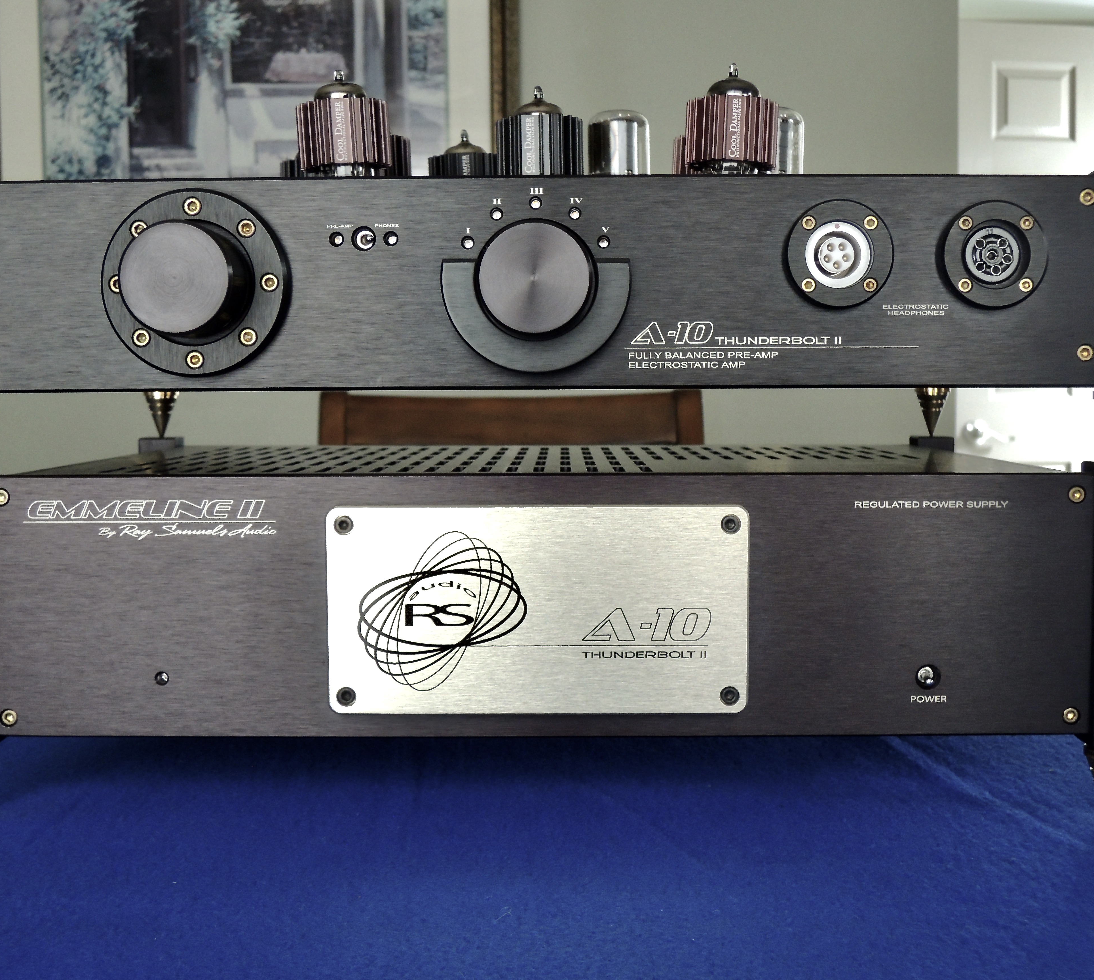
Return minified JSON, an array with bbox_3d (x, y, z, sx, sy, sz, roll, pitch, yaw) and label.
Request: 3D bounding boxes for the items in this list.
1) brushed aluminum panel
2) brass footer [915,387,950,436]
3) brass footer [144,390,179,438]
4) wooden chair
[{"bbox_3d":[-0.004,0.044,0.560,0.156,0.077,0.006,0,4,1],"label":"brushed aluminum panel"},{"bbox_3d":[0.214,-0.044,0.840,0.021,0.028,0.021,0,4,1],"label":"brass footer"},{"bbox_3d":[-0.215,-0.043,0.845,0.021,0.028,0.021,0,4,1],"label":"brass footer"},{"bbox_3d":[-0.042,0.357,1.522,0.465,0.910,0.540,0,4,1],"label":"wooden chair"}]

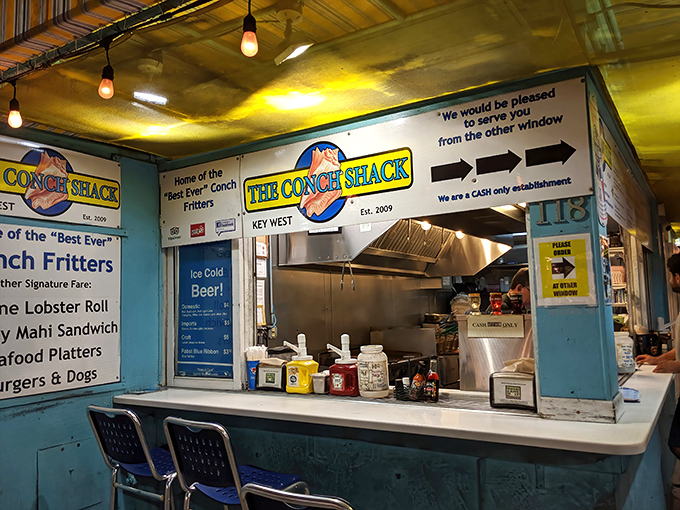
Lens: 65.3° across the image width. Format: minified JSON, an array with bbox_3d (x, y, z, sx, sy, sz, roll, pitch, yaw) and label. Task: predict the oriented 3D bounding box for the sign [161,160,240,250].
[{"bbox_3d":[-0.816,-0.300,3.093,0.644,0.471,0.012,-5,-6,30],"label":"sign"}]

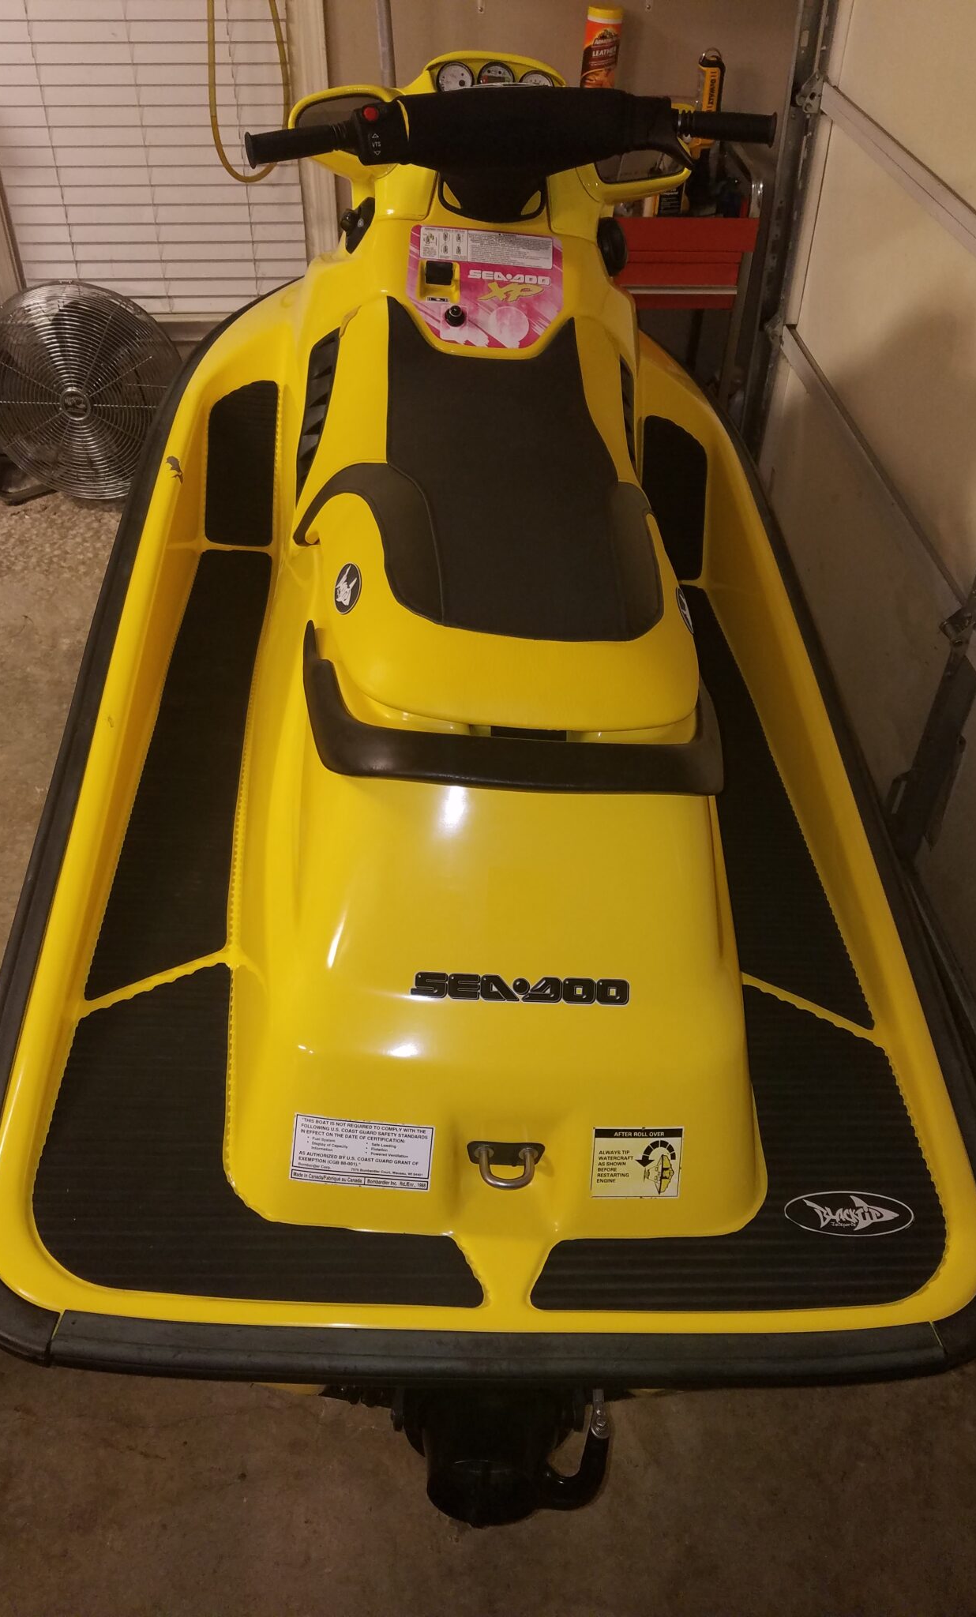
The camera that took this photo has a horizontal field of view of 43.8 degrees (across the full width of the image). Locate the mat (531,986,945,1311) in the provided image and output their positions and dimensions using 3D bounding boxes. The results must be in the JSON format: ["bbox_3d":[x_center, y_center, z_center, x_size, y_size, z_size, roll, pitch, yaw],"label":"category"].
[{"bbox_3d":[0.267,0.366,1.364,0.468,0.015,0.383,3,52,-8],"label":"mat"}]

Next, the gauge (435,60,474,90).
[{"bbox_3d":[-0.050,-1.090,1.817,0.056,0.056,0.030,3,17,-8],"label":"gauge"}]

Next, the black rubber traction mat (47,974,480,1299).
[{"bbox_3d":[-0.238,0.334,1.298,0.457,0.015,0.385,3,52,-8],"label":"black rubber traction mat"}]

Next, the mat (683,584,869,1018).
[{"bbox_3d":[0.363,-0.067,1.810,0.151,0.020,0.974,3,42,-8],"label":"mat"}]

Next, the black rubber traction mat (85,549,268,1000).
[{"bbox_3d":[-0.399,-0.112,1.708,0.151,0.020,0.974,3,42,-8],"label":"black rubber traction mat"}]

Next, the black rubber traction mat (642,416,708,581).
[{"bbox_3d":[0.343,-0.575,2.249,0.132,0.015,0.344,3,71,-8],"label":"black rubber traction mat"}]

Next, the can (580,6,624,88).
[{"bbox_3d":[0.256,-1.714,2.777,0.080,0.205,0.080,0,40,0],"label":"can"}]

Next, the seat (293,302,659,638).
[{"bbox_3d":[0.006,-0.425,1.592,0.420,0.200,0.830,3,42,-8],"label":"seat"}]

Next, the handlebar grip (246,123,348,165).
[{"bbox_3d":[-0.251,-0.875,1.589,0.133,0.045,0.045,-15,46,-9],"label":"handlebar grip"}]

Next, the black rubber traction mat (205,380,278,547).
[{"bbox_3d":[-0.435,-0.618,2.144,0.130,0.015,0.345,3,71,-8],"label":"black rubber traction mat"}]

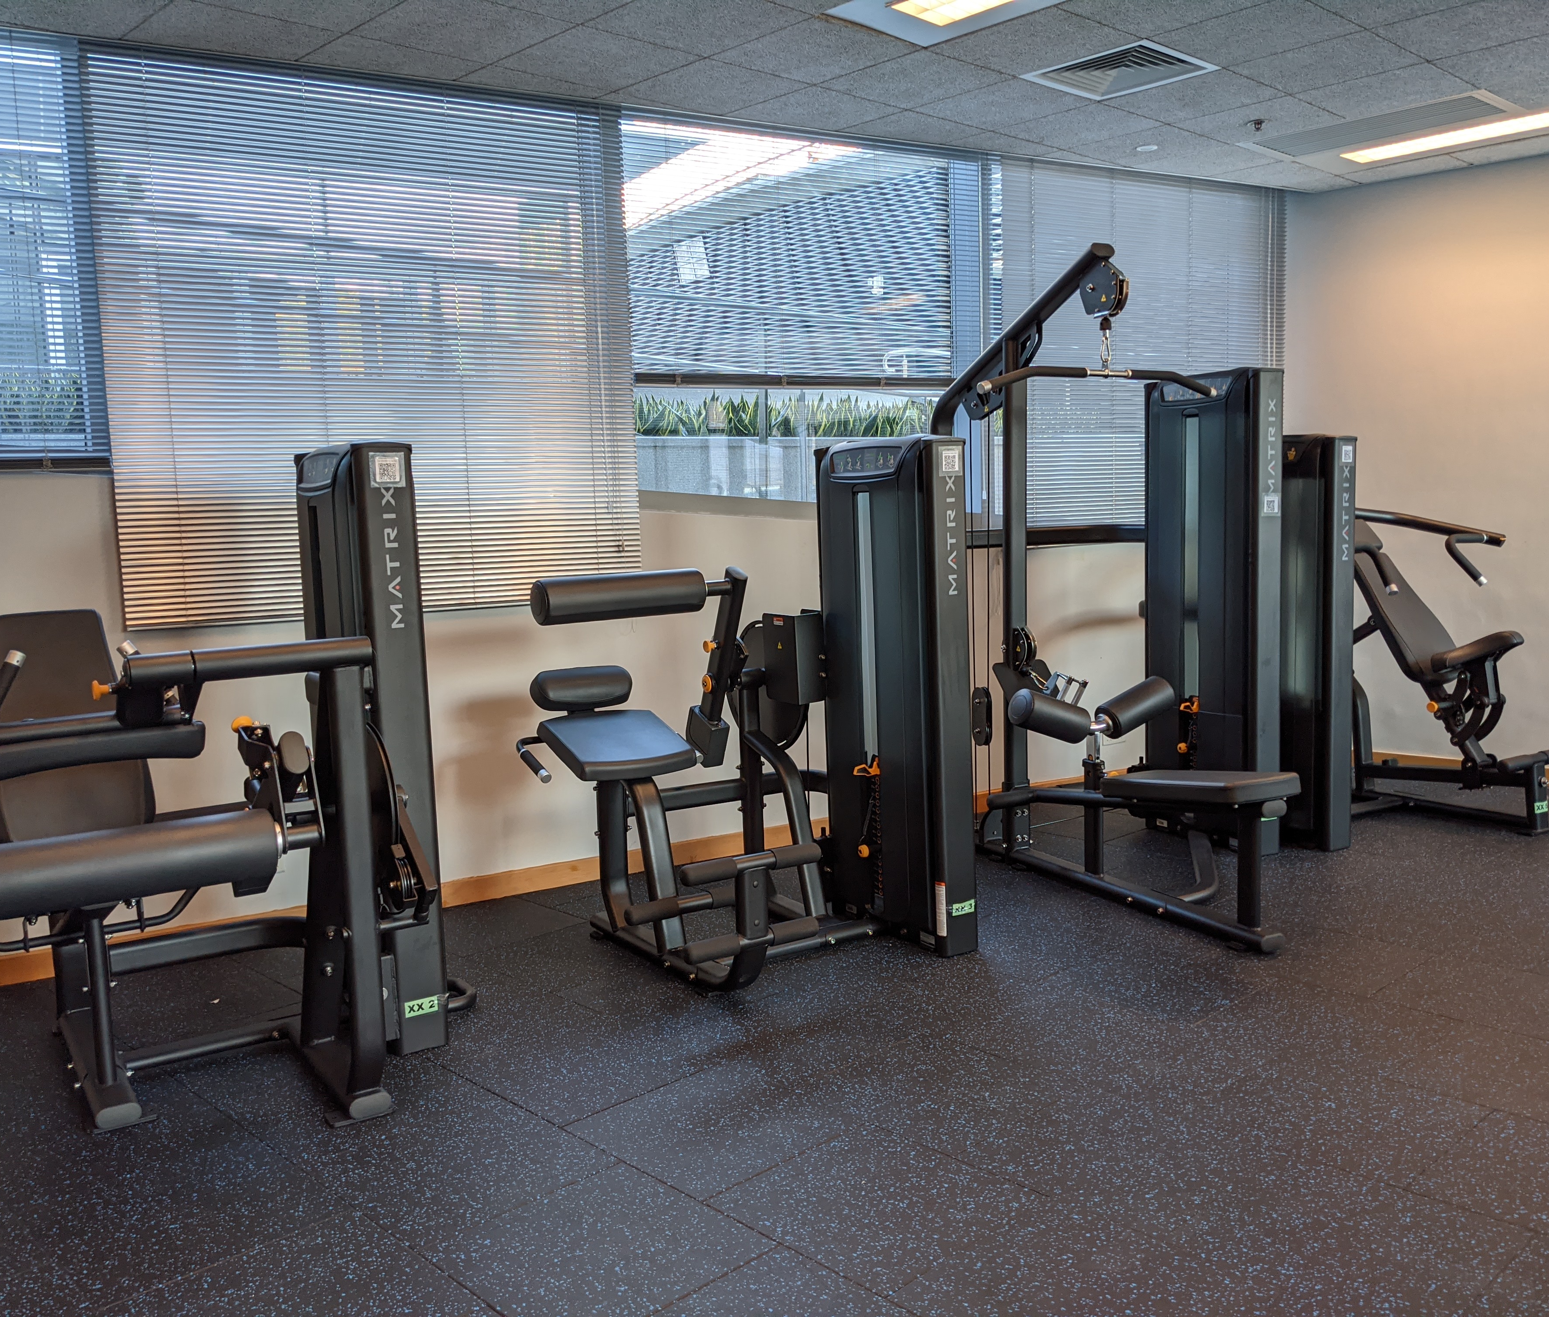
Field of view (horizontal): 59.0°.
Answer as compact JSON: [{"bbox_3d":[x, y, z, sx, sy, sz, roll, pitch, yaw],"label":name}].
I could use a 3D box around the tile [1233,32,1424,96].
[{"bbox_3d":[1.940,-2.098,4.827,0.510,0.020,0.506,-8,9,-43],"label":"tile"}]

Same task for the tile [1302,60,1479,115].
[{"bbox_3d":[2.311,-2.153,5.175,0.510,0.020,0.510,-8,9,-43],"label":"tile"}]

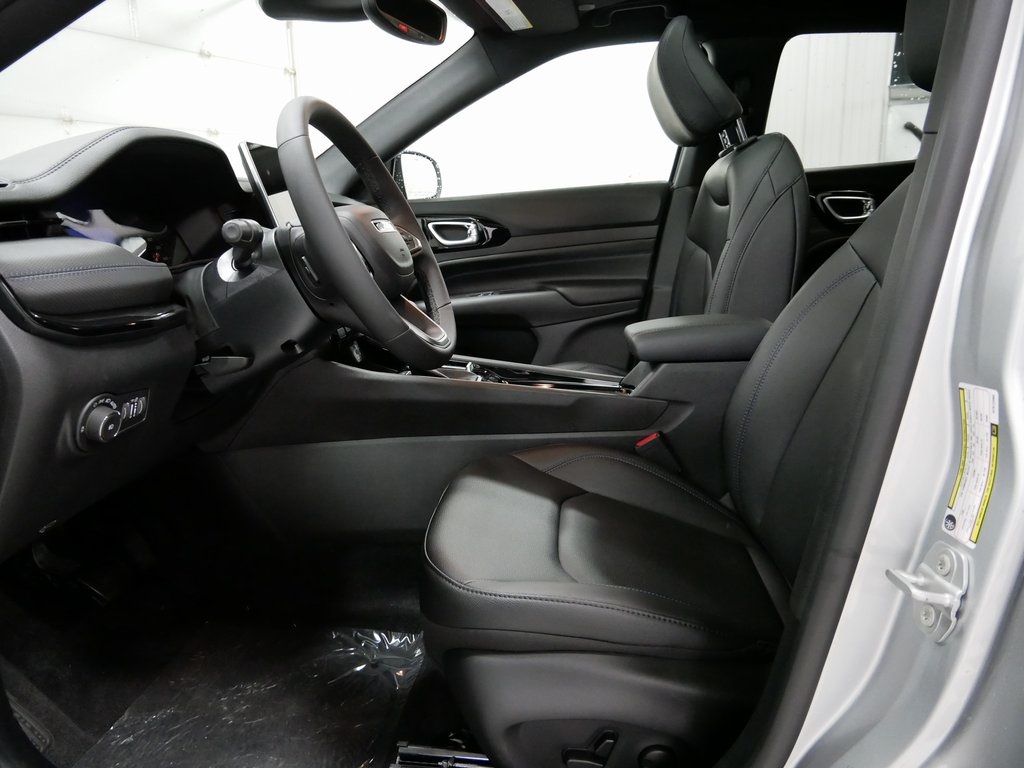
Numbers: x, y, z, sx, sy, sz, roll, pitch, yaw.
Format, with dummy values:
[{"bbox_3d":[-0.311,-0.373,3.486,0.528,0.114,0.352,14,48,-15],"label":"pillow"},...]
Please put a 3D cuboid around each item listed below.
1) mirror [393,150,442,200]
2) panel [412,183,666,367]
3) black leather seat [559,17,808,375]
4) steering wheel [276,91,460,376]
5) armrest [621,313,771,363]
[{"bbox_3d":[-0.302,-0.615,2.121,0.130,0.170,0.230,4,15,22],"label":"mirror"},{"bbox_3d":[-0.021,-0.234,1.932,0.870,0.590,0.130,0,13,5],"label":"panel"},{"bbox_3d":[0.271,-0.275,1.581,0.680,1.000,0.520,0,13,5],"label":"black leather seat"},{"bbox_3d":[-0.189,-0.173,0.890,0.105,0.362,0.375,-25,10,10],"label":"steering wheel"},{"bbox_3d":[0.343,-0.088,1.243,0.300,0.070,0.200,0,13,5],"label":"armrest"}]

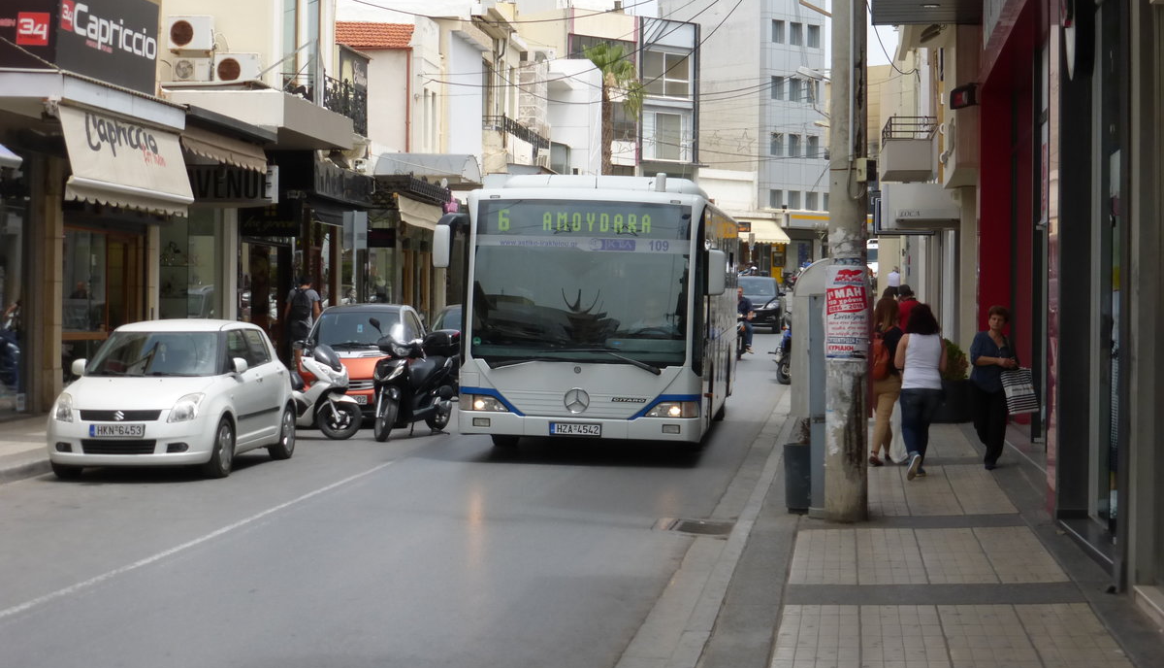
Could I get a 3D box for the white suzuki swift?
[{"bbox_3d":[-4.104,0.607,23.810,1.710,1.505,3.700,1,1,7],"label":"white suzuki swift"}]

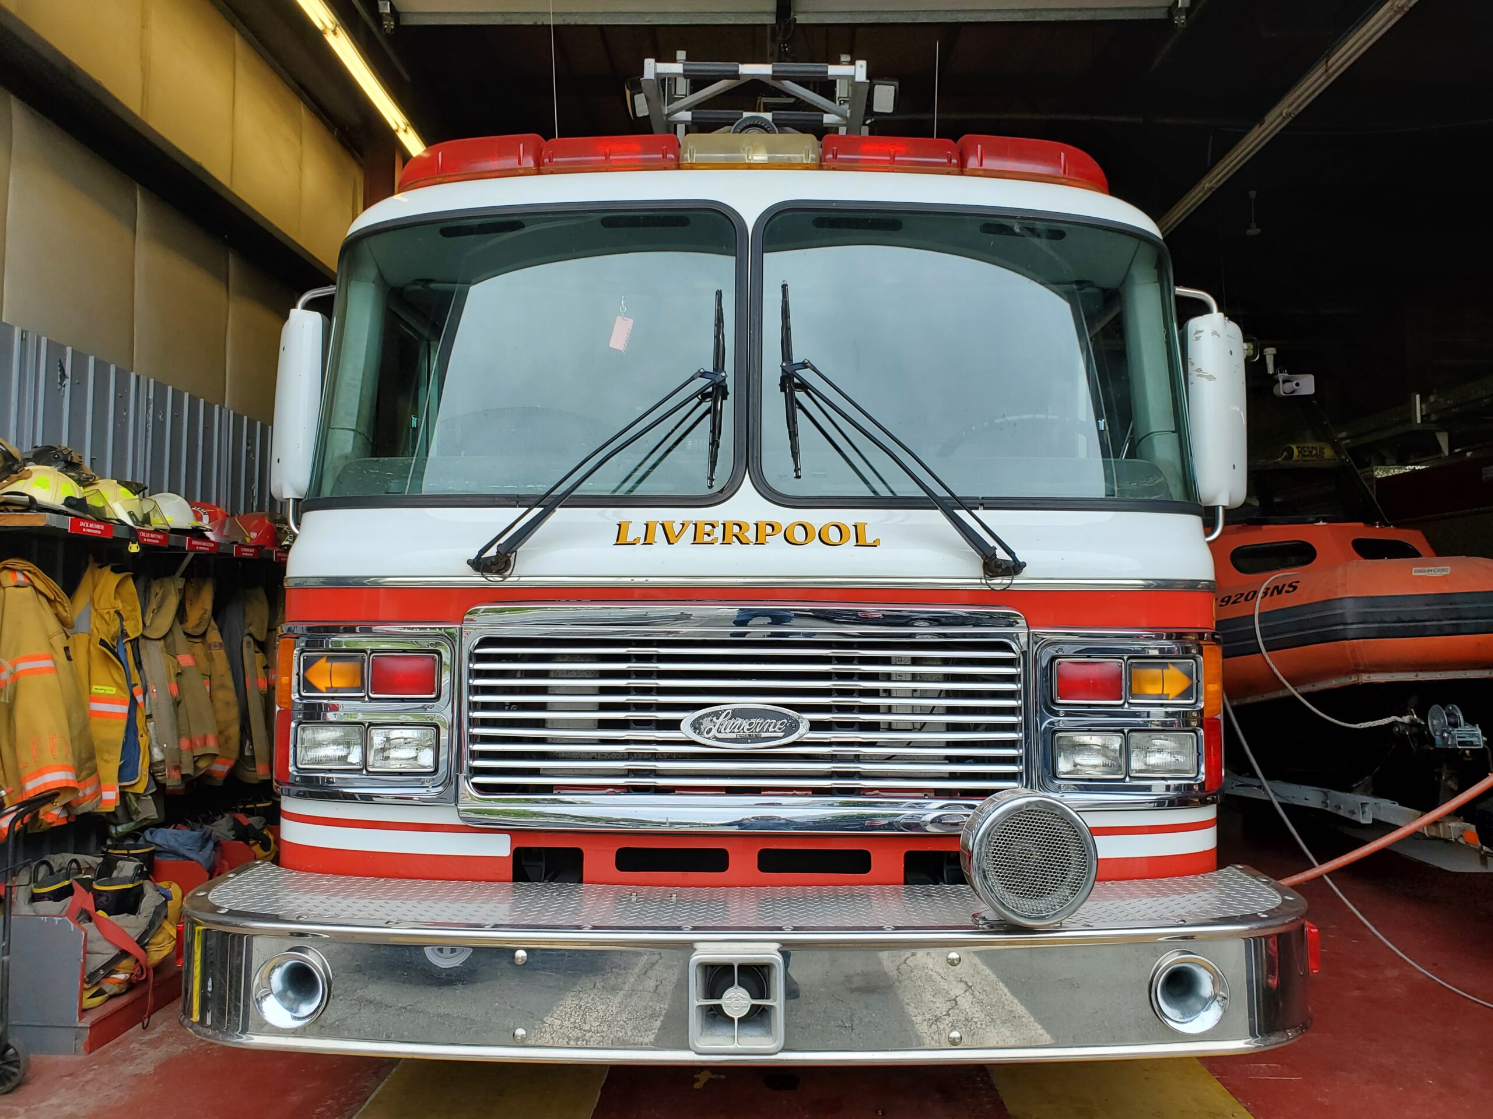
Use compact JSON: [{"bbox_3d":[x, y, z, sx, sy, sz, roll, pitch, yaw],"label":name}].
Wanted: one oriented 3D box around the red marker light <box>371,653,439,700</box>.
[{"bbox_3d":[-0.826,0.284,2.745,0.172,0.112,0.055,0,-3,8],"label":"red marker light"}]

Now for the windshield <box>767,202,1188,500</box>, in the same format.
[{"bbox_3d":[0.586,-0.520,2.912,1.109,0.784,0.190,1,-10,-7],"label":"windshield"}]

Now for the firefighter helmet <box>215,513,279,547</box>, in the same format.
[{"bbox_3d":[-2.434,-0.137,5.500,0.330,0.185,0.260,1,-3,-5],"label":"firefighter helmet"}]

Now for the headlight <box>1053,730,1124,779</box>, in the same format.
[{"bbox_3d":[0.846,0.486,2.780,0.173,0.112,0.070,0,-3,-4],"label":"headlight"}]

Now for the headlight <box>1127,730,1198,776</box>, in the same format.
[{"bbox_3d":[1.014,0.479,2.770,0.172,0.112,0.065,1,-3,-6],"label":"headlight"}]

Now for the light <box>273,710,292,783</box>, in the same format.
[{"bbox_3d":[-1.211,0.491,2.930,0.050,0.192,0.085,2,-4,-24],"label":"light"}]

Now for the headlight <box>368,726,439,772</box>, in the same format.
[{"bbox_3d":[-0.827,0.461,2.740,0.172,0.112,0.065,0,-3,8],"label":"headlight"}]

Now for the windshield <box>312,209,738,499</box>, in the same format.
[{"bbox_3d":[-0.582,-0.520,2.912,1.118,0.776,0.190,0,-10,7],"label":"windshield"}]

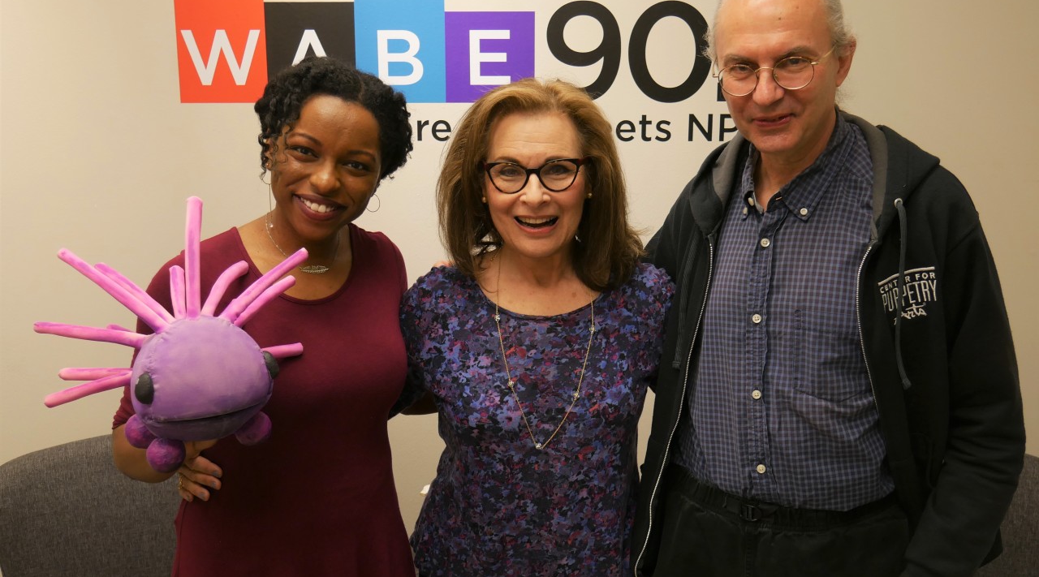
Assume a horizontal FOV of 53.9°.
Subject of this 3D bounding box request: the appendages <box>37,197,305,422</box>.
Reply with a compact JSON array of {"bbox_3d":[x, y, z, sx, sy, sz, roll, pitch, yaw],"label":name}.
[{"bbox_3d":[-0.382,0.017,1.120,0.280,0.225,0.155,-10,15,-26],"label":"appendages"}]

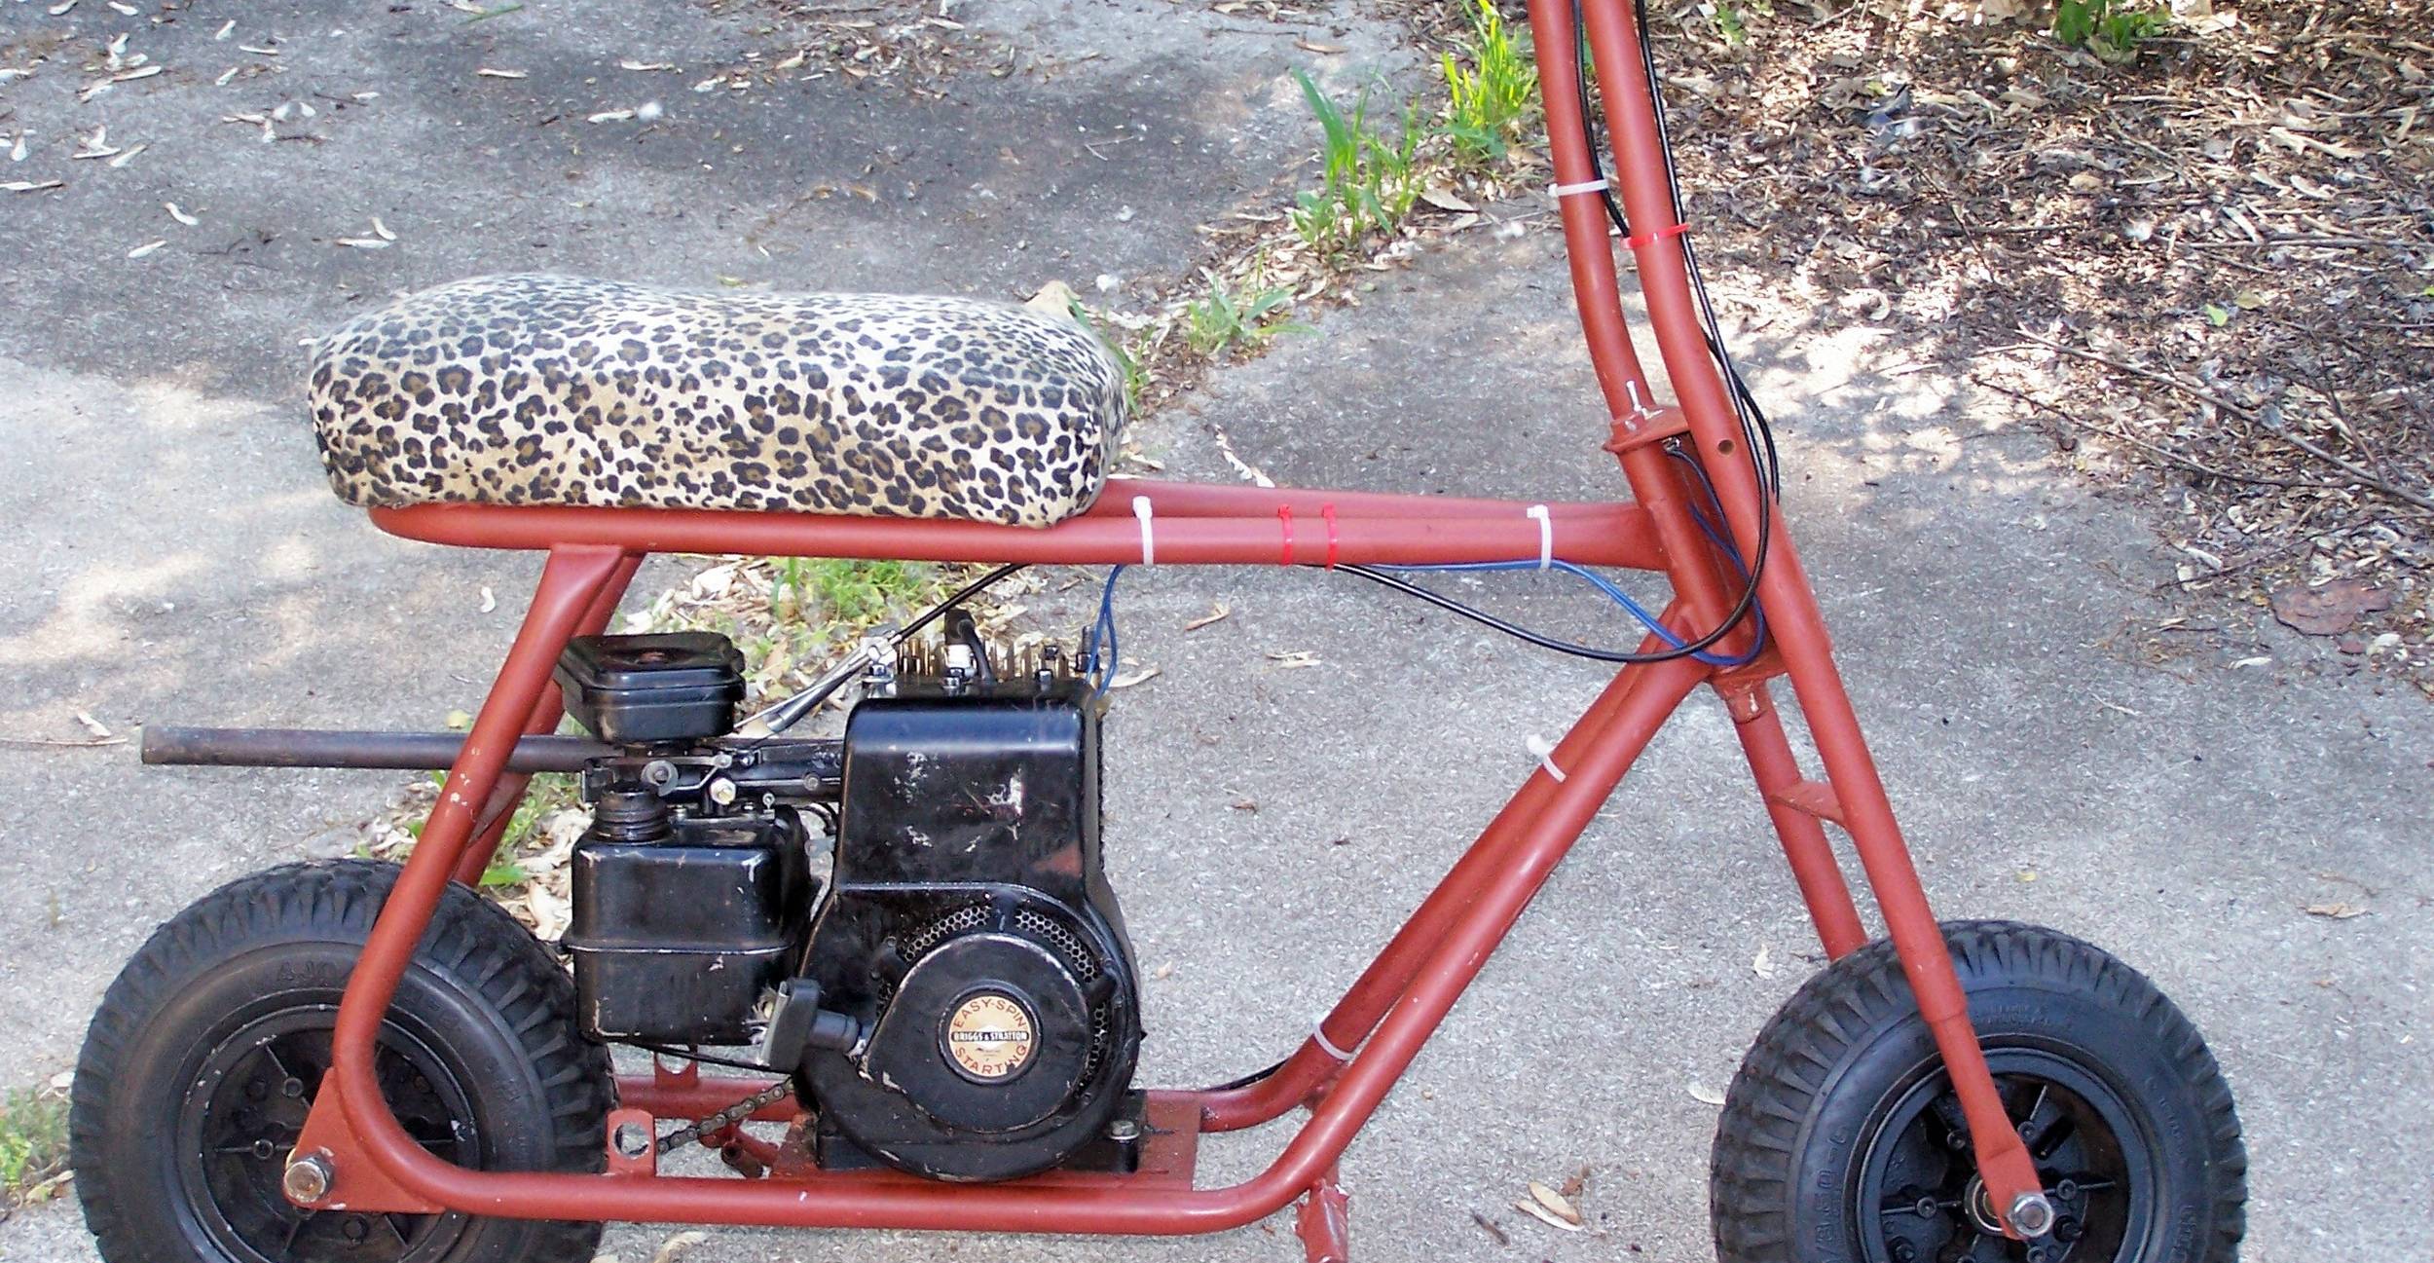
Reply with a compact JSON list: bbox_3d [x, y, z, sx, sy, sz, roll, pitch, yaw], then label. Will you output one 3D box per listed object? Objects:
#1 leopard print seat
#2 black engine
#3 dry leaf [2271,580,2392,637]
[{"bbox_3d":[-0.276,-0.135,2.669,0.452,0.120,0.215,2,11,2],"label":"leopard print seat"},{"bbox_3d":[-0.205,0.147,2.705,0.338,0.305,0.250,2,11,2],"label":"black engine"},{"bbox_3d":[0.948,-0.026,4.031,0.083,0.012,0.139,19,28,36],"label":"dry leaf"}]

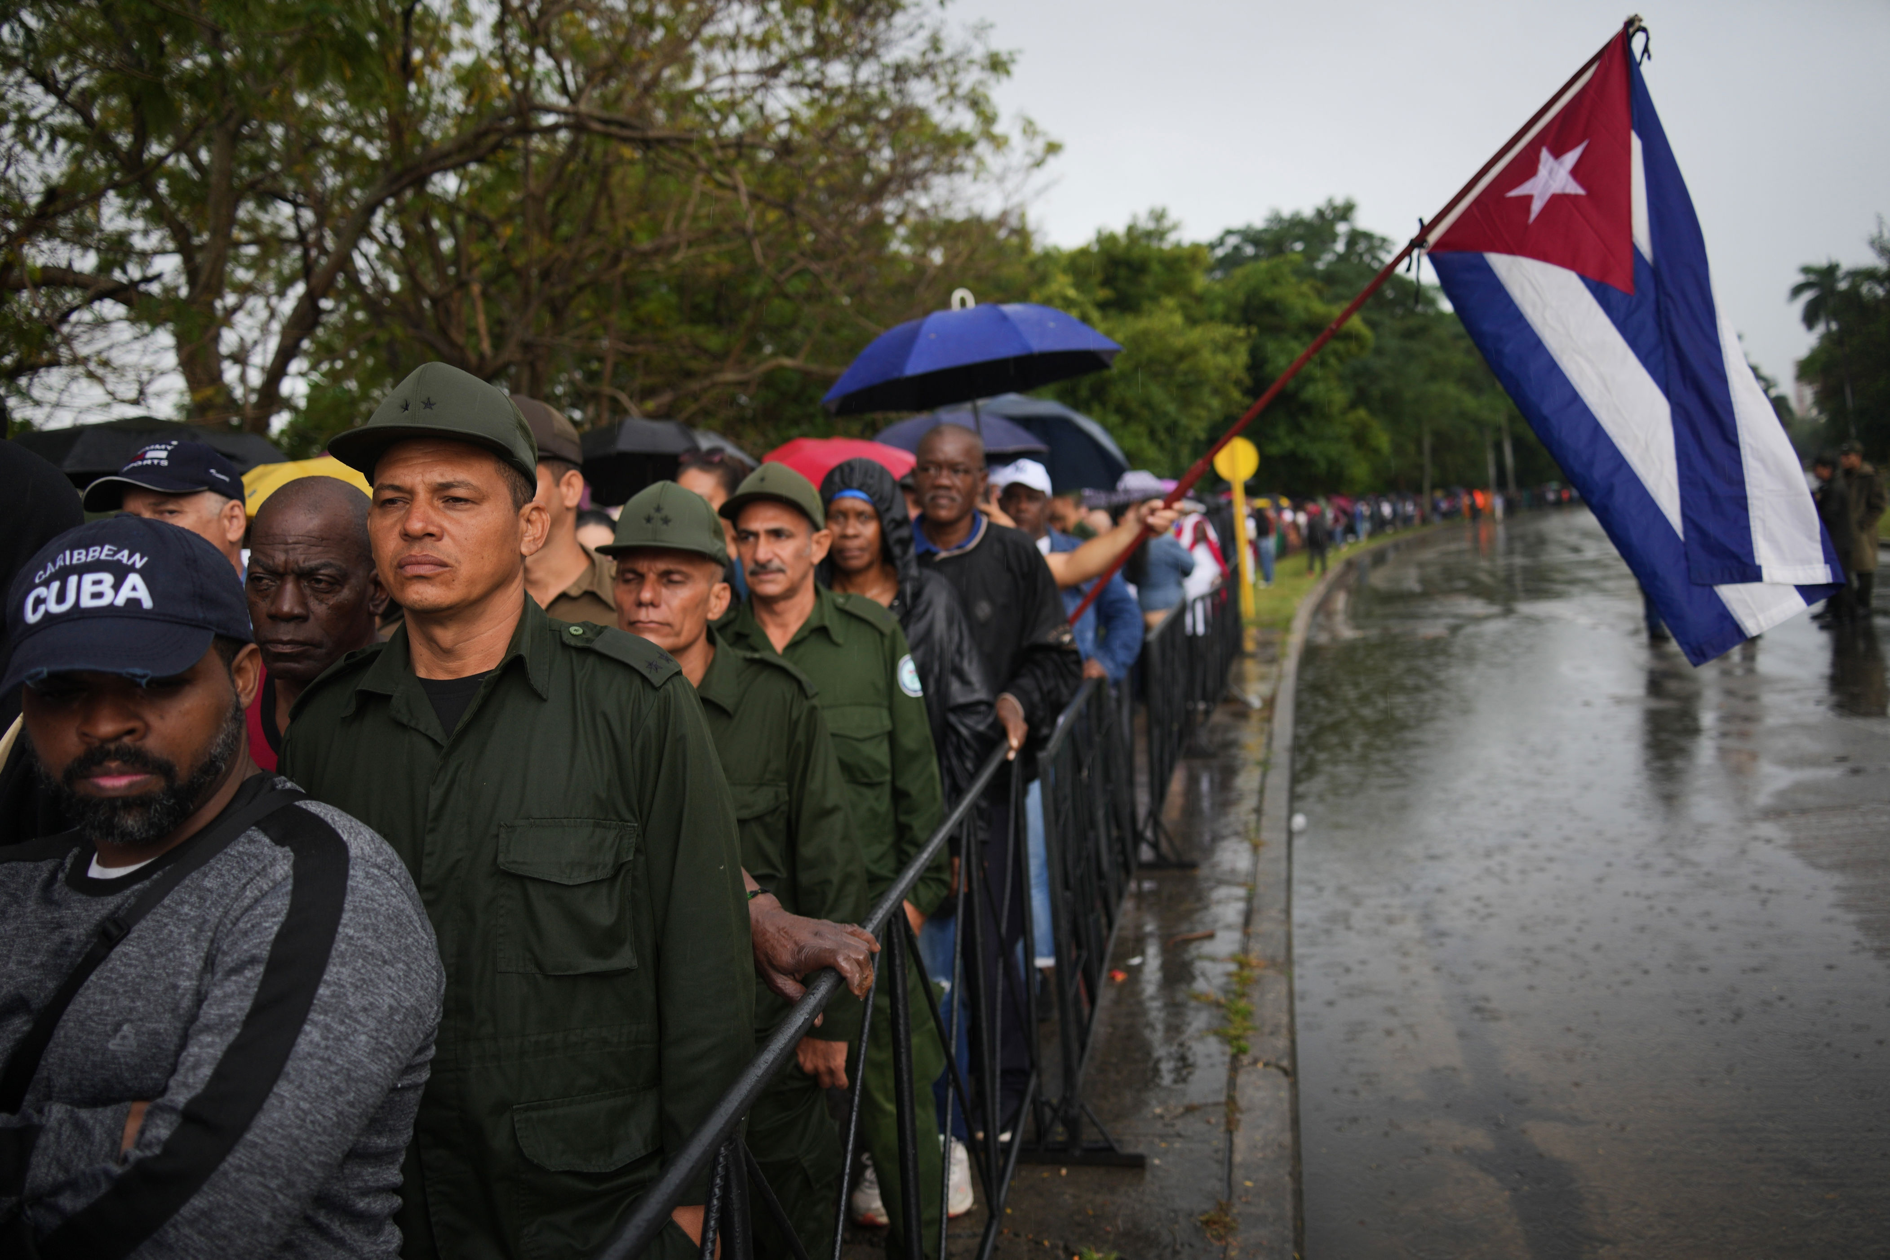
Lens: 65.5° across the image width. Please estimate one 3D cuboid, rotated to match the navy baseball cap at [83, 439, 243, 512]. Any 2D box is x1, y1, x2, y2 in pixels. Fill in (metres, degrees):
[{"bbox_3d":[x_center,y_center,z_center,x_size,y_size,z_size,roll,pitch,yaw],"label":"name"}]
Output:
[{"bbox_3d":[-1.266,-0.251,2.380,0.180,0.130,0.270,-3,4,18],"label":"navy baseball cap"}]

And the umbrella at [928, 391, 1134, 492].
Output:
[{"bbox_3d":[0.445,-0.944,7.700,1.080,0.500,1.080,6,-22,0],"label":"umbrella"}]

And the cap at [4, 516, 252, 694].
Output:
[{"bbox_3d":[-0.698,-0.018,1.250,0.180,0.140,0.270,-4,14,-2],"label":"cap"}]

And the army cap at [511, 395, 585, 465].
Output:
[{"bbox_3d":[-0.683,-0.314,2.350,0.180,0.130,0.260,-2,4,25],"label":"army cap"}]

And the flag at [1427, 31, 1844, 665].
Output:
[{"bbox_3d":[1.362,-0.557,2.900,0.760,1.250,0.360,-2,4,27],"label":"flag"}]

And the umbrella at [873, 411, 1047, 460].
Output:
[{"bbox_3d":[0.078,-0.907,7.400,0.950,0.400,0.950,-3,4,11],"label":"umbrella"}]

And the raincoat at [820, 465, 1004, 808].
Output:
[{"bbox_3d":[-0.098,0.089,3.300,0.560,0.960,0.380,-3,4,16],"label":"raincoat"}]

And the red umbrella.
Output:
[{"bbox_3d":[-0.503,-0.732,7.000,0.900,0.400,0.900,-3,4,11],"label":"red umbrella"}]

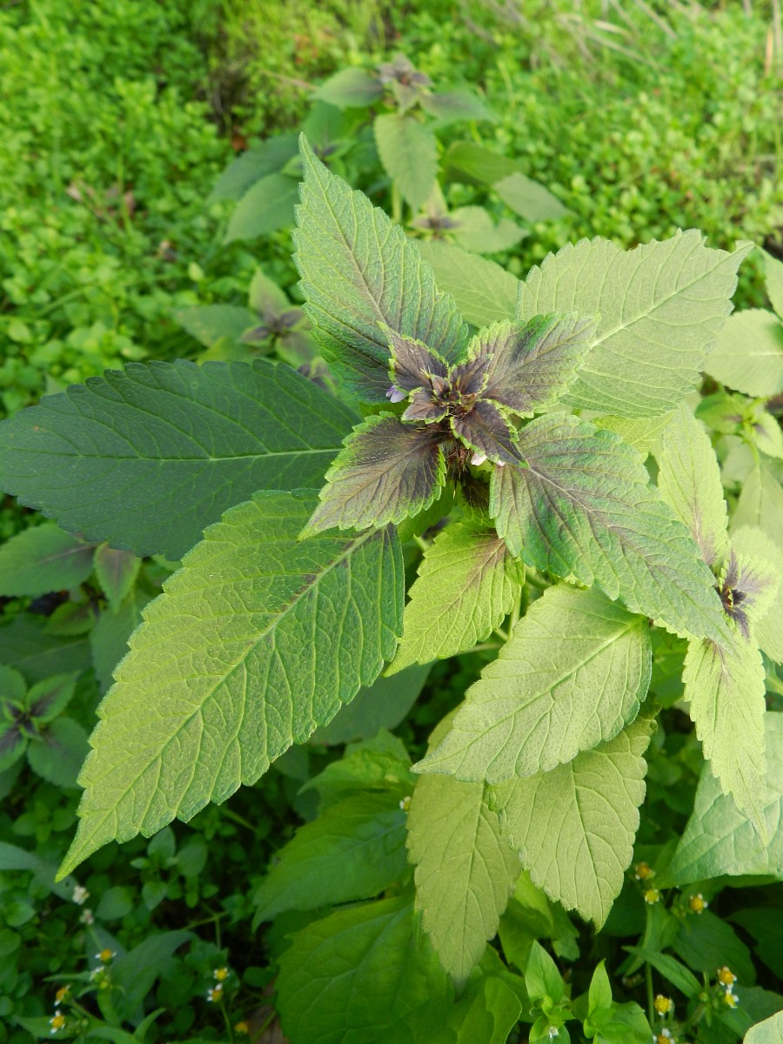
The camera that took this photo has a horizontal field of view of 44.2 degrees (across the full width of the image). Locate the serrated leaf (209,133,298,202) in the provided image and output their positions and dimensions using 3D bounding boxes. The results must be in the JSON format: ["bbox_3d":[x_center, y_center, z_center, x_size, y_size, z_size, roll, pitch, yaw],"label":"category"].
[{"bbox_3d":[-0.088,-0.233,0.650,0.083,0.012,0.040,-32,52,-14],"label":"serrated leaf"}]

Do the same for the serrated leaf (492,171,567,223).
[{"bbox_3d":[0.087,-0.201,0.600,0.053,0.008,0.023,35,78,14],"label":"serrated leaf"}]

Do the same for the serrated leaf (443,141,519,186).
[{"bbox_3d":[0.057,-0.225,0.610,0.052,0.010,0.027,20,75,8],"label":"serrated leaf"}]

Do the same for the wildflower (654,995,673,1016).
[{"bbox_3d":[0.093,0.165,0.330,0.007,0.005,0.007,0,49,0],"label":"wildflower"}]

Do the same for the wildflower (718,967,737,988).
[{"bbox_3d":[0.111,0.151,0.320,0.007,0.005,0.007,-4,53,5],"label":"wildflower"}]

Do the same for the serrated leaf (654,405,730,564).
[{"bbox_3d":[0.107,-0.013,0.341,0.024,0.010,0.064,-7,69,10],"label":"serrated leaf"}]

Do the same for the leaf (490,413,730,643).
[{"bbox_3d":[0.060,0.005,0.266,0.084,0.014,0.048,42,83,5],"label":"leaf"}]

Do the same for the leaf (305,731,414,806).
[{"bbox_3d":[-0.011,0.092,0.347,0.043,0.010,0.028,-10,53,-7],"label":"leaf"}]

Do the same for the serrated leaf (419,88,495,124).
[{"bbox_3d":[0.043,-0.267,0.620,0.055,0.010,0.028,22,74,8],"label":"serrated leaf"}]

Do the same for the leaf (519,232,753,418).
[{"bbox_3d":[0.079,-0.065,0.301,0.105,0.014,0.062,-33,69,-21],"label":"leaf"}]

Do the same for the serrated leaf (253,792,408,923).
[{"bbox_3d":[-0.016,0.129,0.365,0.081,0.014,0.045,-27,64,-14],"label":"serrated leaf"}]

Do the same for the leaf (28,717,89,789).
[{"bbox_3d":[-0.132,0.092,0.385,0.032,0.005,0.023,43,62,14],"label":"leaf"}]

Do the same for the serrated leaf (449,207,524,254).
[{"bbox_3d":[0.060,-0.185,0.615,0.049,0.010,0.035,9,51,12],"label":"serrated leaf"}]

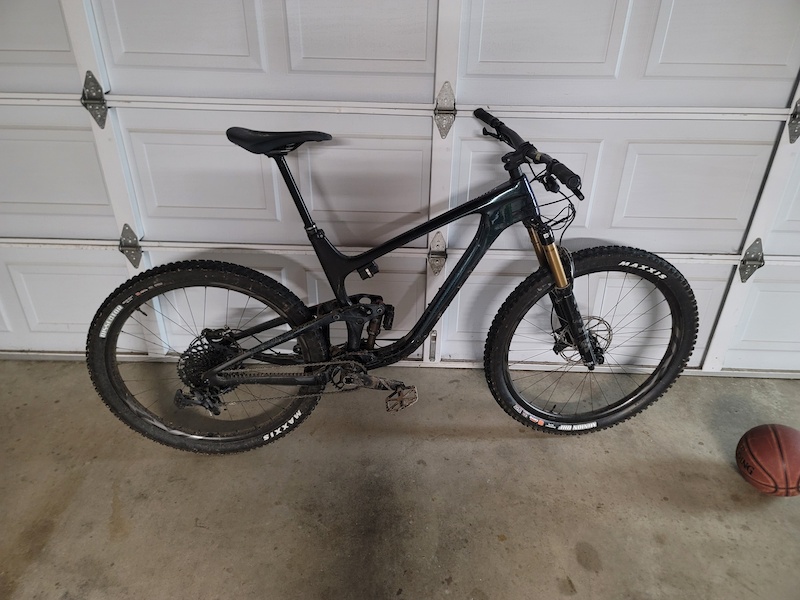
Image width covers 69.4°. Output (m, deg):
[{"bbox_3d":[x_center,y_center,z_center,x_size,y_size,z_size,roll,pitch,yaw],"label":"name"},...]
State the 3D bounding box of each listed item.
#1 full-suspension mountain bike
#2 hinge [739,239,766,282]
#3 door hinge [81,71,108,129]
[{"bbox_3d":[0.031,0.024,1.836,2.024,1.128,0.780,-2,31,-6],"label":"full-suspension mountain bike"},{"bbox_3d":[1.330,-0.140,2.180,0.077,0.186,0.032,1,30,1],"label":"hinge"},{"bbox_3d":[-1.023,-0.665,1.936,0.077,0.186,0.032,1,30,1],"label":"door hinge"}]

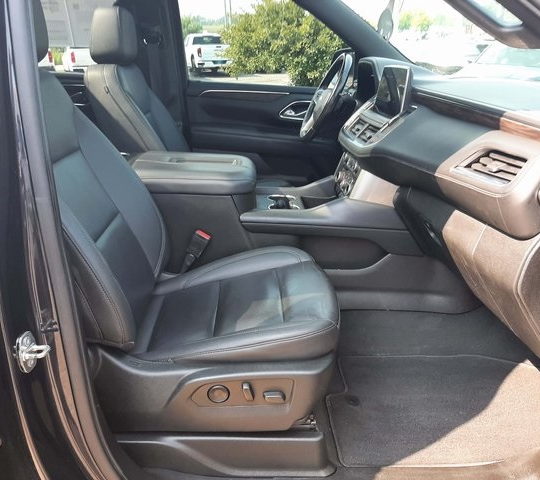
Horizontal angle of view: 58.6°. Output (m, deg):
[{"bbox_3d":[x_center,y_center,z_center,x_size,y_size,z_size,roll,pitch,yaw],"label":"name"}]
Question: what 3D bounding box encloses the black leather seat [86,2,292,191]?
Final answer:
[{"bbox_3d":[-0.299,-0.435,2.023,0.800,0.960,0.550,0,22,-3],"label":"black leather seat"}]

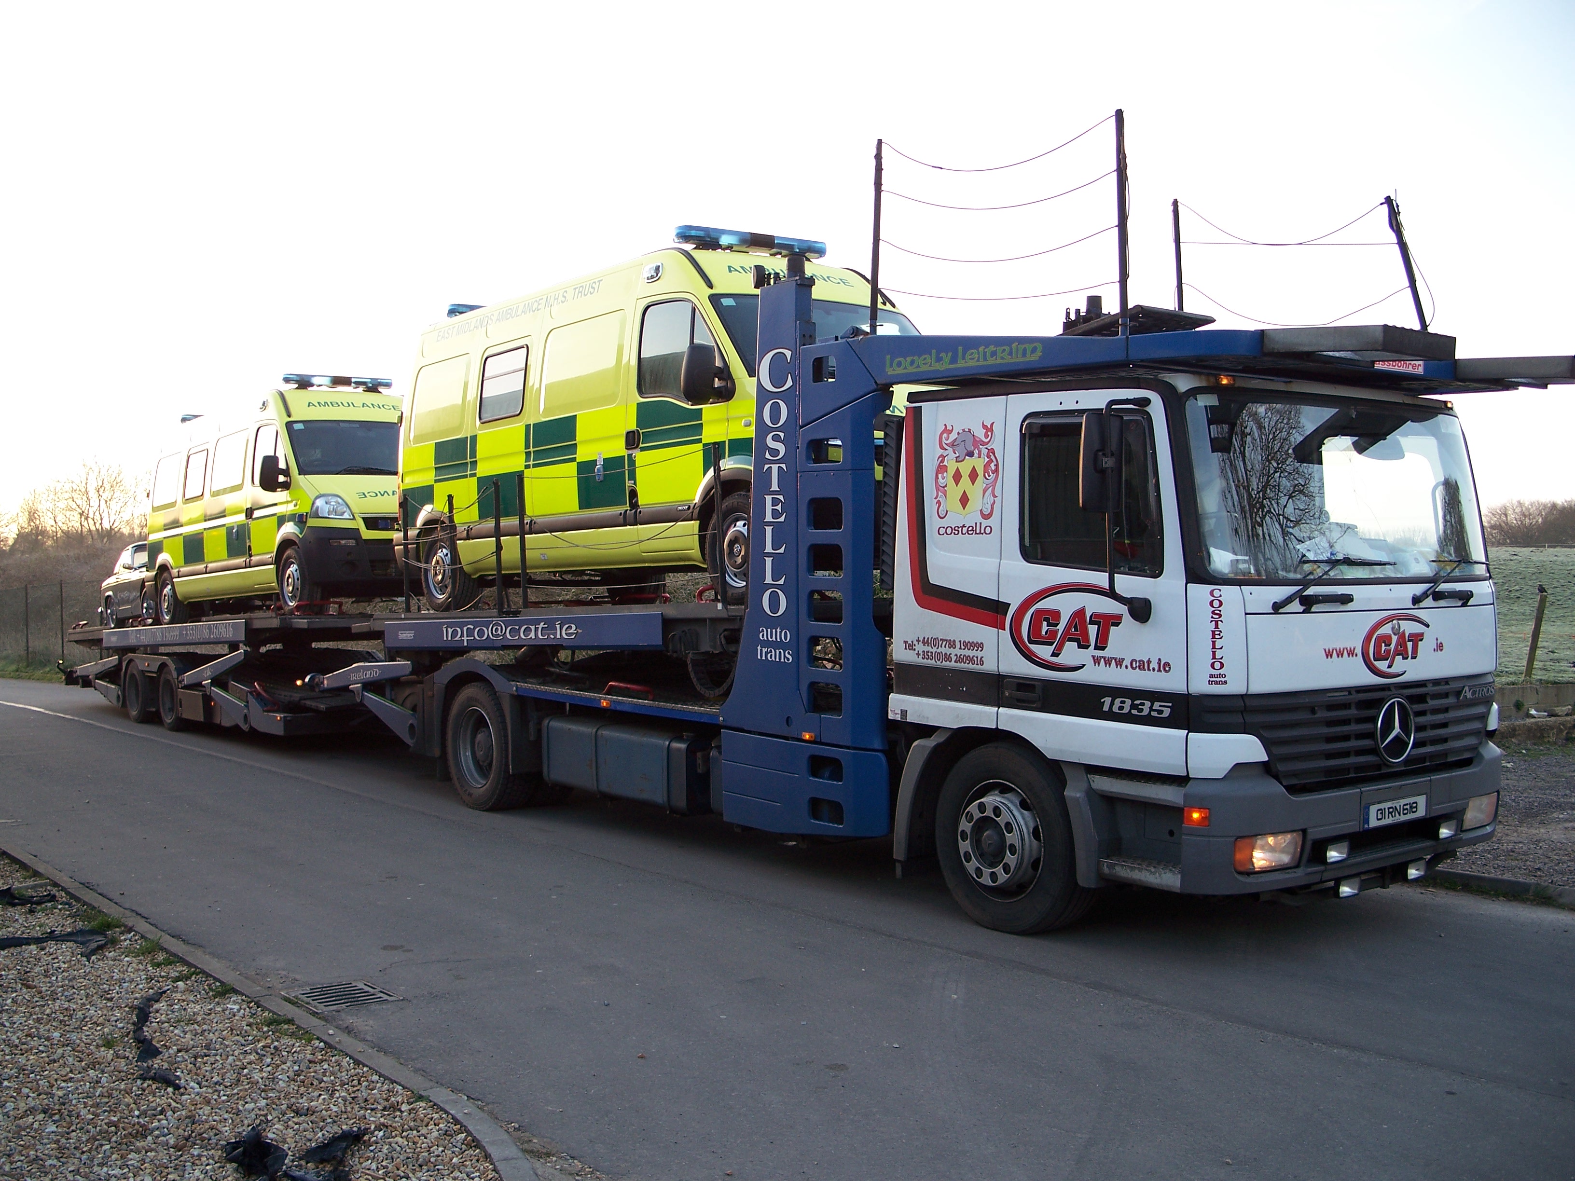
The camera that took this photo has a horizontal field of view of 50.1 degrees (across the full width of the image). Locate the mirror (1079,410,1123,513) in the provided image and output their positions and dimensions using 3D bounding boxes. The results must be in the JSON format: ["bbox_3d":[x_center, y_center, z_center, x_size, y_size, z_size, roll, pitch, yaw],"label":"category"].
[{"bbox_3d":[1.382,-0.570,7.432,0.190,0.440,0.090,-1,2,-27],"label":"mirror"}]

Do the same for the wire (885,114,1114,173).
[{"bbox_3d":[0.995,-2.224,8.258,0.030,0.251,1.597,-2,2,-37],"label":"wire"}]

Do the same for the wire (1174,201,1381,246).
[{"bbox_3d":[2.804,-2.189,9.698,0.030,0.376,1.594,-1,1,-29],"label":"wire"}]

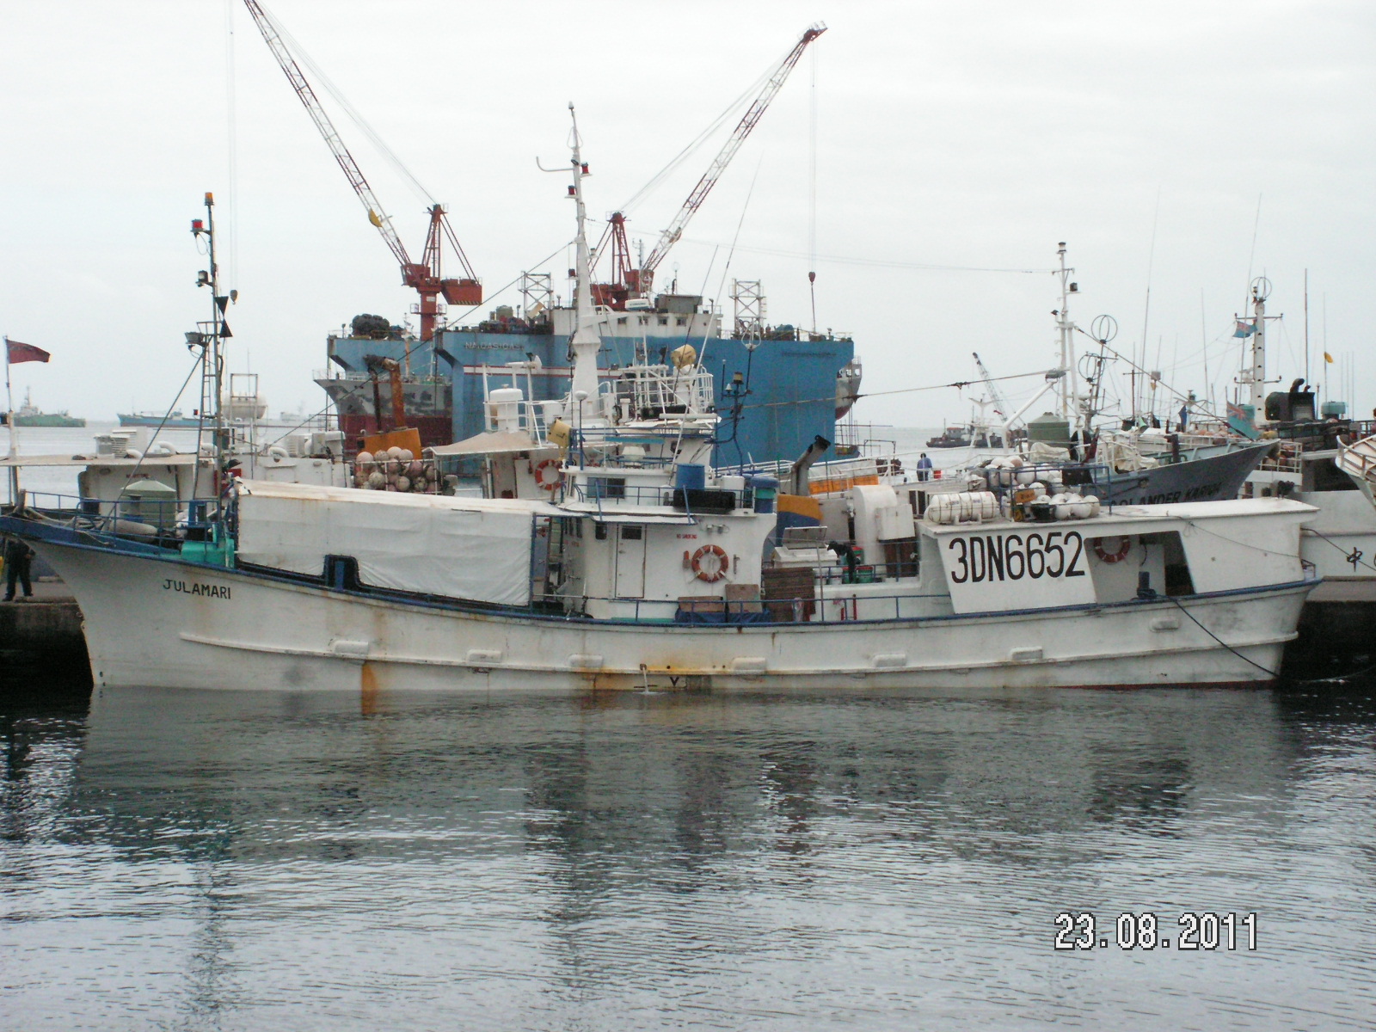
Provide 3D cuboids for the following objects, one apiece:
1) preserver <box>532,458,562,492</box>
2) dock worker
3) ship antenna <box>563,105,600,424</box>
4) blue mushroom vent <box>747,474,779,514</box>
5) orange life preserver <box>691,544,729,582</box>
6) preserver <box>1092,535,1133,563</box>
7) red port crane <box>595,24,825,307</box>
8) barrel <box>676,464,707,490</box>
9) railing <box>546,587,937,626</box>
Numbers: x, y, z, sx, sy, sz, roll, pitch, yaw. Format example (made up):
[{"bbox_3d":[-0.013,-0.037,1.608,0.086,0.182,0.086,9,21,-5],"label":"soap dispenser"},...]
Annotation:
[{"bbox_3d":[-3.412,-1.002,75.300,0.760,0.760,0.110,0,2,-15],"label":"preserver"},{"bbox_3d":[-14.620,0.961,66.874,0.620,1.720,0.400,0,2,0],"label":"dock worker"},{"bbox_3d":[-2.716,-6.452,78.500,0.920,8.200,0.850,0,2,-12],"label":"ship antenna"},{"bbox_3d":[1.580,-0.453,62.900,0.580,0.800,0.580,0,2,-12],"label":"blue mushroom vent"},{"bbox_3d":[0.455,0.969,62.000,0.755,0.755,0.110,0,2,-12],"label":"orange life preserver"},{"bbox_3d":[8.902,0.598,64.200,0.750,0.750,0.110,0,2,-12],"label":"preserver"},{"bbox_3d":[1.288,-36.293,338.361,30.700,35.000,4.200,1,2,25],"label":"red port crane"},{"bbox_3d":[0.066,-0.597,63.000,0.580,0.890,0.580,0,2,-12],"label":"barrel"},{"bbox_3d":[1.193,1.857,61.467,8.350,0.680,0.100,0,2,-12],"label":"railing"}]

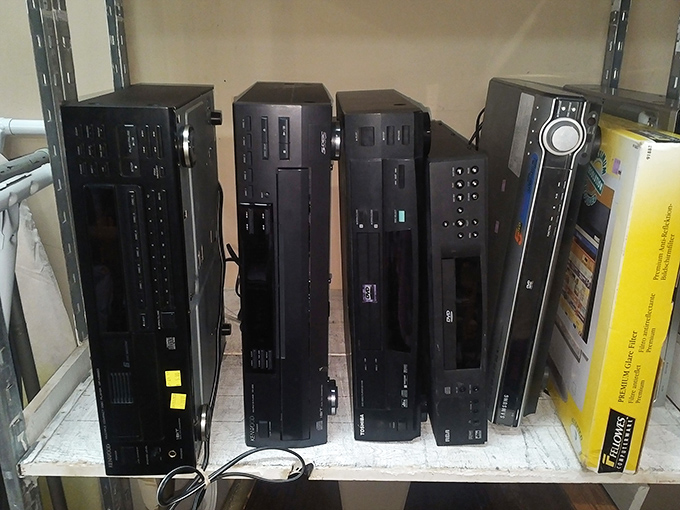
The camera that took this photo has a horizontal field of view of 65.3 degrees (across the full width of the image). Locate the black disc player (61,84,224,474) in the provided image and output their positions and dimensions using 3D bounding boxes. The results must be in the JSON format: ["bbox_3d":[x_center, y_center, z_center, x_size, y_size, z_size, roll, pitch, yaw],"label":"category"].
[{"bbox_3d":[-0.233,0.009,0.731,0.121,0.440,0.324,0,21,-7],"label":"black disc player"}]

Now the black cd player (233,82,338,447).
[{"bbox_3d":[-0.068,-0.010,0.772,0.116,0.440,0.338,0,21,-4],"label":"black cd player"}]

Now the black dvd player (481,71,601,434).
[{"bbox_3d":[0.272,-0.037,0.835,0.063,0.430,0.370,4,22,4],"label":"black dvd player"}]

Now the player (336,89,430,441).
[{"bbox_3d":[0.057,-0.002,0.759,0.094,0.430,0.286,-3,21,-1],"label":"player"}]

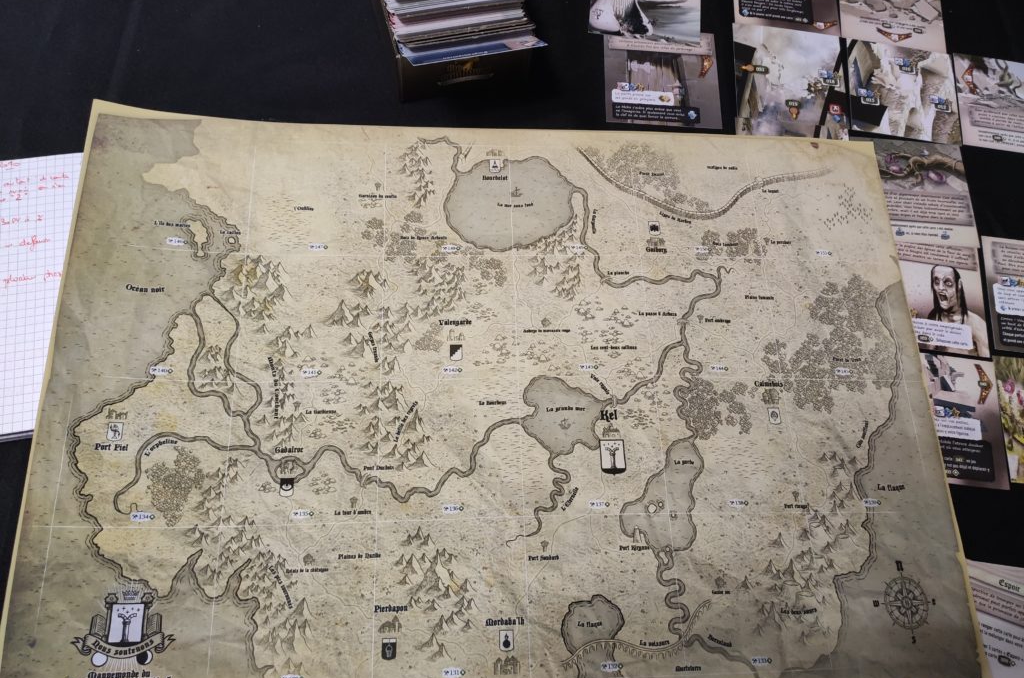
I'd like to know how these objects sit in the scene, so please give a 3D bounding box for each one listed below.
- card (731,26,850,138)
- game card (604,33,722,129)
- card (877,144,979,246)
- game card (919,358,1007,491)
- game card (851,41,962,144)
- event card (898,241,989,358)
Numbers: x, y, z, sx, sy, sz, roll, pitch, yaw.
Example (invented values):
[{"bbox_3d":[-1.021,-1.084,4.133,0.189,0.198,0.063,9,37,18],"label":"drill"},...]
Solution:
[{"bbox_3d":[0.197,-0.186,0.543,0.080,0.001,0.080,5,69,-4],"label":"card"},{"bbox_3d":[0.104,-0.182,0.533,0.080,0.001,0.080,3,70,-4],"label":"game card"},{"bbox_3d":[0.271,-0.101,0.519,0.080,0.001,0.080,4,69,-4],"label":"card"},{"bbox_3d":[0.257,0.047,0.463,0.080,0.001,0.080,7,69,-3],"label":"game card"},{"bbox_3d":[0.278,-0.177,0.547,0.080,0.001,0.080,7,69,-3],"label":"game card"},{"bbox_3d":[0.264,-0.030,0.492,0.080,0.001,0.080,8,69,-3],"label":"event card"}]

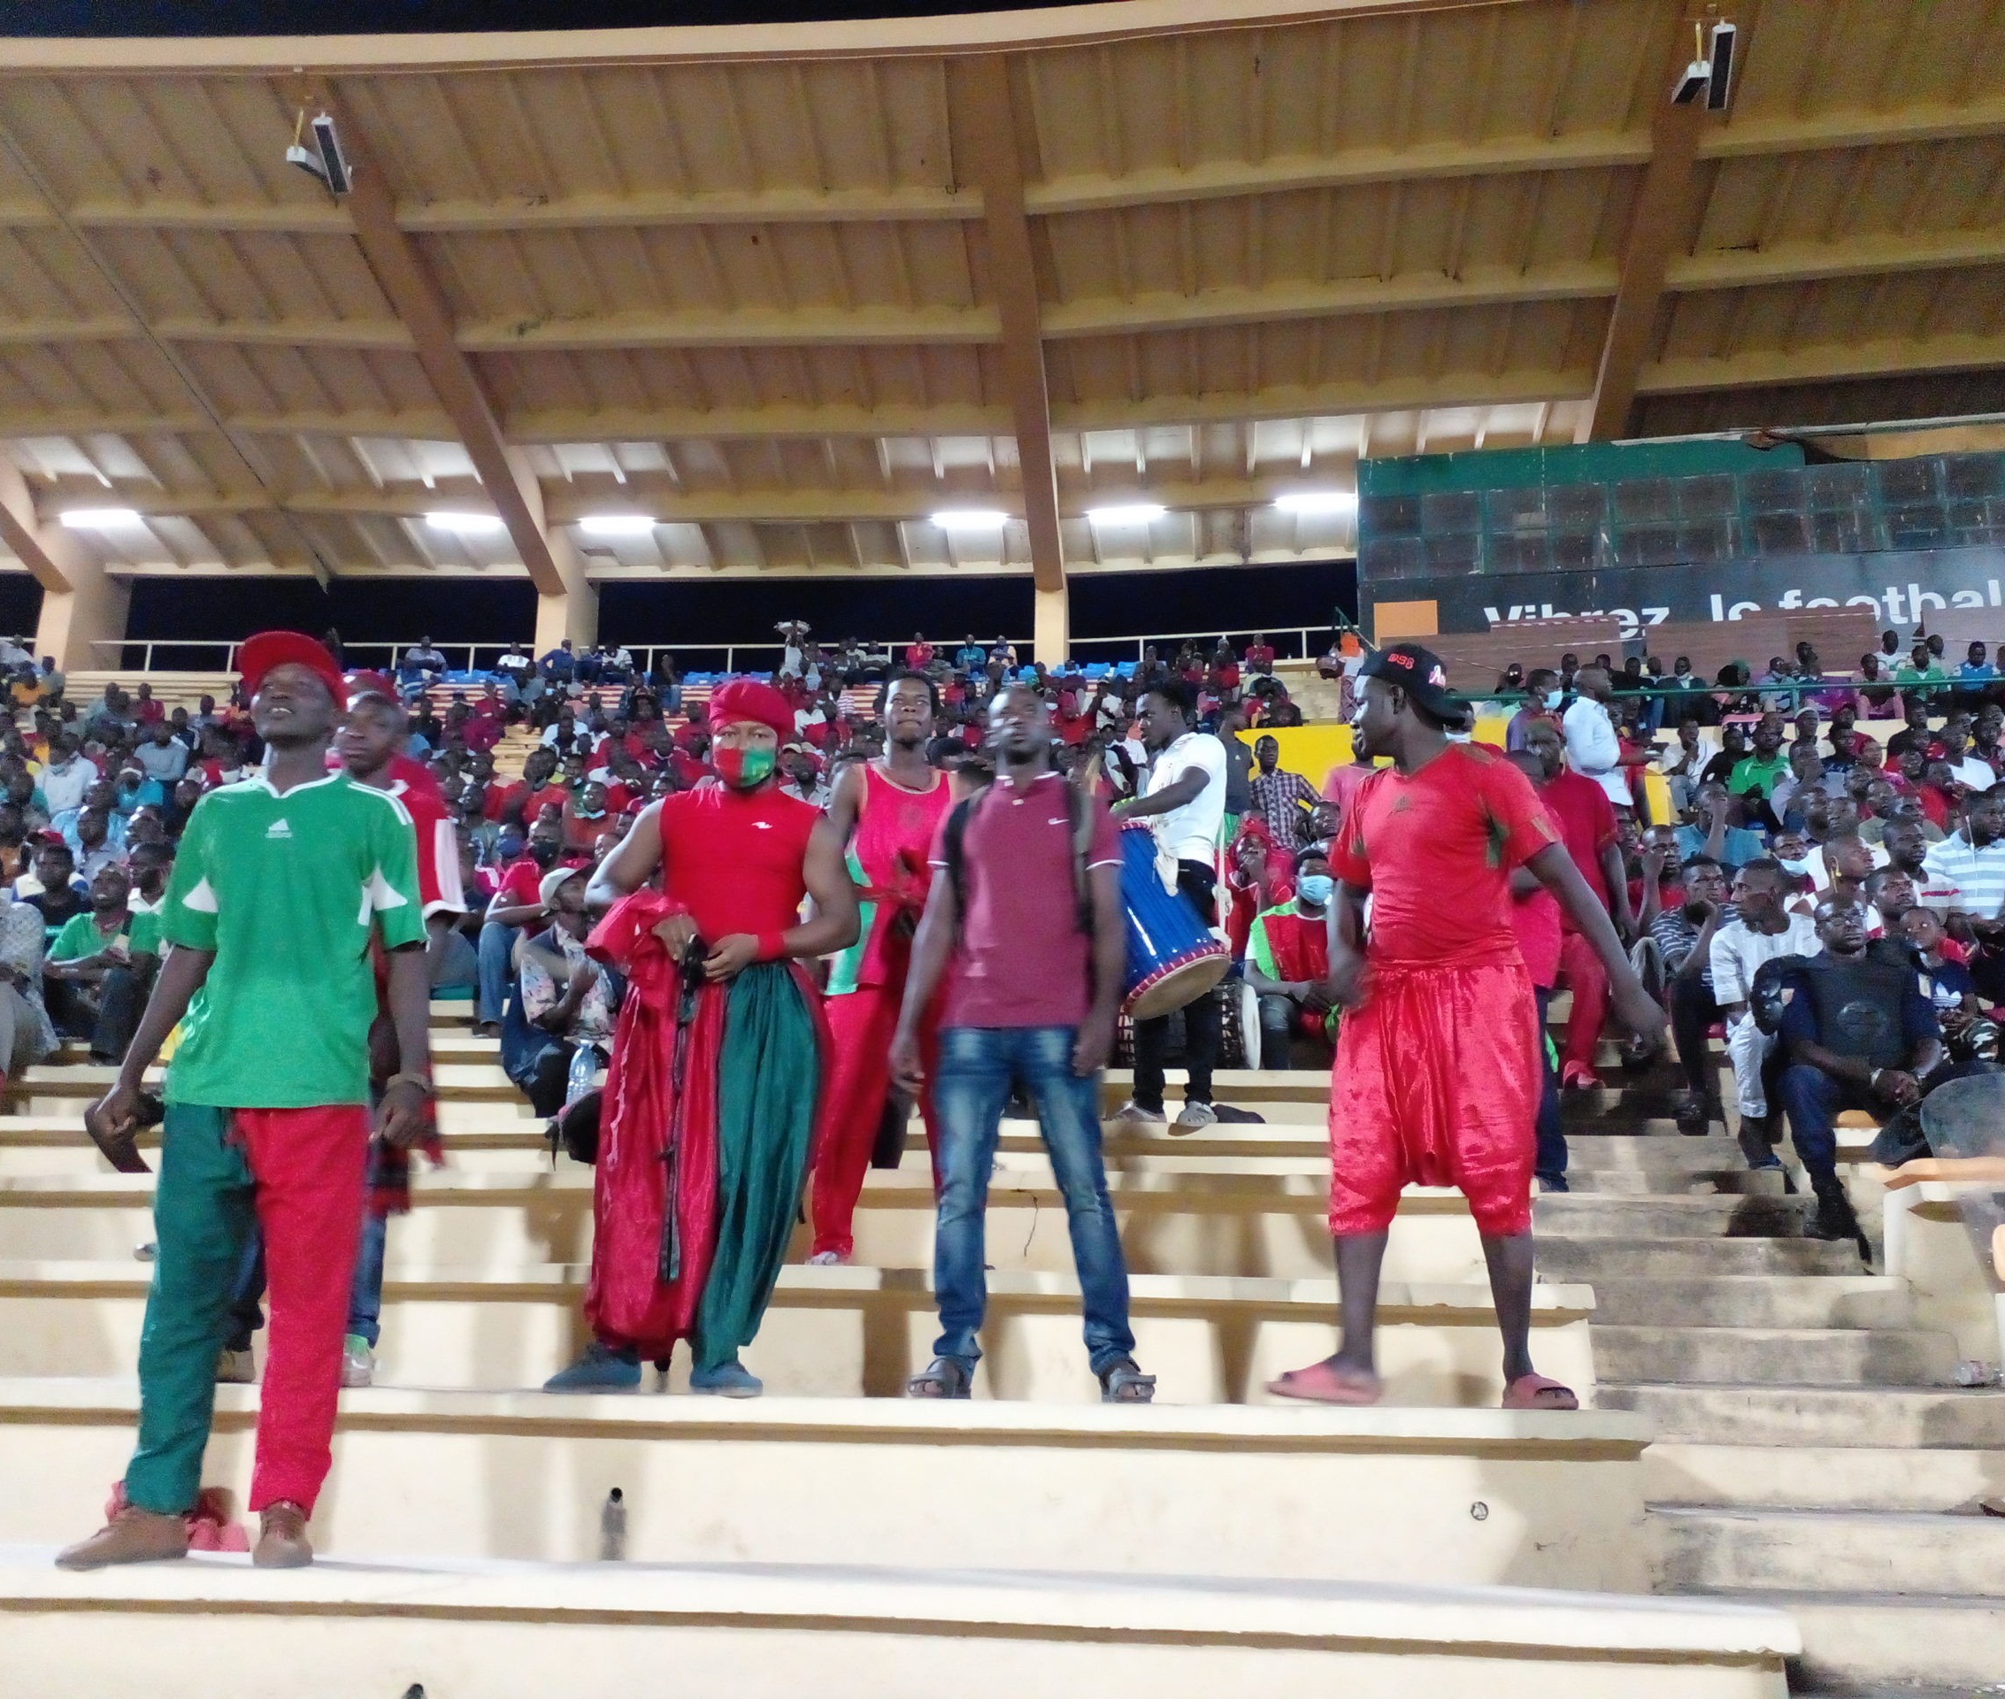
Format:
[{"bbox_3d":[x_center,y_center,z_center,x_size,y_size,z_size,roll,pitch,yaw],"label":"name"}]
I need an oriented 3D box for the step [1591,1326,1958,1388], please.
[{"bbox_3d":[2.118,1.459,5.064,1.068,0.155,0.360,-1,-16,5],"label":"step"}]

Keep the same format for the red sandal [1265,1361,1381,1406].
[{"bbox_3d":[0.705,1.173,3.879,0.270,0.085,0.105,16,-21,-27],"label":"red sandal"}]

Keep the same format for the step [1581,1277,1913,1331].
[{"bbox_3d":[2.186,1.412,5.472,1.096,0.155,0.360,-1,-16,5],"label":"step"}]

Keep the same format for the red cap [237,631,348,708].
[{"bbox_3d":[-1.432,-0.370,3.570,0.185,0.130,0.265,3,-46,-8],"label":"red cap"}]

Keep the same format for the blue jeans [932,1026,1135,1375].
[{"bbox_3d":[0.075,0.764,4.100,0.460,0.870,0.280,1,-16,0],"label":"blue jeans"}]

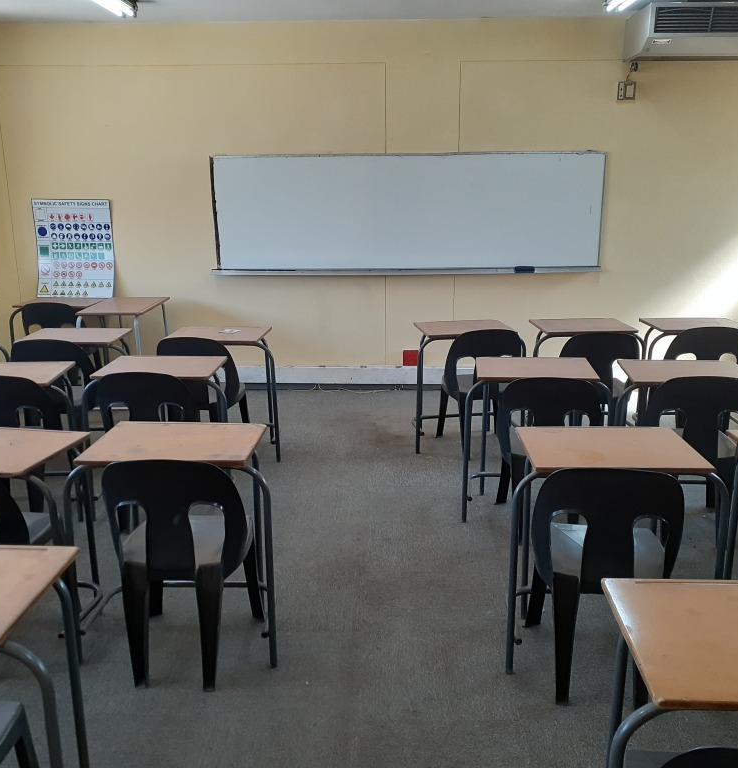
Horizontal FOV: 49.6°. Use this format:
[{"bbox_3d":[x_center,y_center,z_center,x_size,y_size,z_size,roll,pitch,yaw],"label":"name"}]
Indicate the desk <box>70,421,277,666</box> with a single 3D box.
[{"bbox_3d":[-0.674,0.570,2.918,0.703,0.749,0.466,0,14,2],"label":"desk"}]

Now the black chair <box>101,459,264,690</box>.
[{"bbox_3d":[-0.639,0.579,2.791,0.478,0.792,0.506,0,14,3],"label":"black chair"}]

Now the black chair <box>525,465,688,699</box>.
[{"bbox_3d":[0.761,0.582,2.635,0.475,0.787,0.510,2,14,9],"label":"black chair"}]

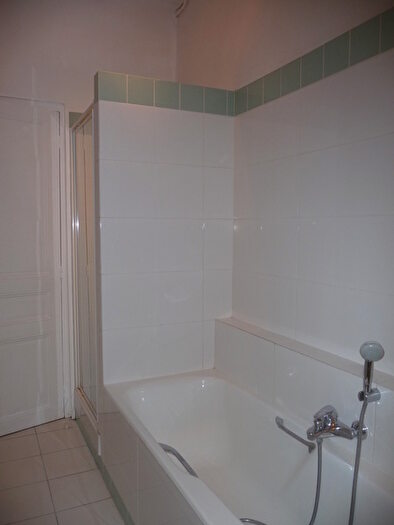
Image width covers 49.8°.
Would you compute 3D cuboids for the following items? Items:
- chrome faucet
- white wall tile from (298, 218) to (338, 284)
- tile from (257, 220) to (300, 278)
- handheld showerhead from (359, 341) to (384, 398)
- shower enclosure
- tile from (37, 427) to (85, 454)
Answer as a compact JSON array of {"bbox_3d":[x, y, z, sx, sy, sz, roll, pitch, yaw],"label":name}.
[{"bbox_3d":[0.491,0.590,1.579,0.175,0.115,0.175,-2,6,-26],"label":"chrome faucet"},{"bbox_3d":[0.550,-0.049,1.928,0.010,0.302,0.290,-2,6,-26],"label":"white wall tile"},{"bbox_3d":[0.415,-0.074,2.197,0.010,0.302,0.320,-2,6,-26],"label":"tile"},{"bbox_3d":[0.606,0.374,1.475,0.065,0.205,0.085,-4,7,-44],"label":"handheld showerhead"},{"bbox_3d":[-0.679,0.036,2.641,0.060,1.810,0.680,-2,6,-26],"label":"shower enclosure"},{"bbox_3d":[-0.904,1.179,2.825,0.280,0.010,0.298,-2,6,-26],"label":"tile"}]

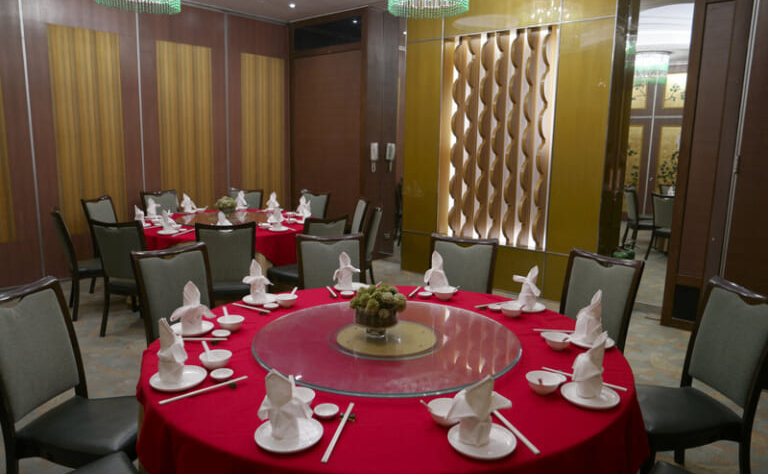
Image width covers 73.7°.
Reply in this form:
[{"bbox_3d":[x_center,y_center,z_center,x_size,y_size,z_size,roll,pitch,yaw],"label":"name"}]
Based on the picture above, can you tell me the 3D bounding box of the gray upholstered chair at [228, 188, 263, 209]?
[{"bbox_3d":[-1.922,-0.146,6.946,0.470,0.930,0.580,1,9,-4],"label":"gray upholstered chair"}]

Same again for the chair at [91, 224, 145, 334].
[{"bbox_3d":[-1.972,0.295,4.222,0.470,0.930,0.580,3,9,10],"label":"chair"}]

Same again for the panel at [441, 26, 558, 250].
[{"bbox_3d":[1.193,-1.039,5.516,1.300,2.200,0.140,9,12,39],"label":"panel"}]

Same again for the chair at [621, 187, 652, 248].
[{"bbox_3d":[4.477,-0.319,8.863,0.580,0.930,0.470,0,9,-6],"label":"chair"}]

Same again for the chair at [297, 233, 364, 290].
[{"bbox_3d":[-0.297,0.496,3.284,0.460,0.960,0.580,-2,10,-15],"label":"chair"}]

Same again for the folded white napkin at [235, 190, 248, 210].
[{"bbox_3d":[-1.787,-0.436,6.422,0.150,0.205,0.110,0,9,-5],"label":"folded white napkin"}]

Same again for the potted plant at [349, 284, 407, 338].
[{"bbox_3d":[-0.026,0.281,1.944,0.210,0.200,0.210,1,10,0],"label":"potted plant"}]

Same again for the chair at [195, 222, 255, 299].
[{"bbox_3d":[-1.297,0.308,4.234,0.470,0.930,0.580,-2,10,-18],"label":"chair"}]

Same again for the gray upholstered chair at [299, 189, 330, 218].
[{"bbox_3d":[-1.055,-0.071,6.706,0.460,0.960,0.580,6,10,28],"label":"gray upholstered chair"}]

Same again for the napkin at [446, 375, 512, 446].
[{"bbox_3d":[0.247,0.433,1.341,0.150,0.185,0.110,-2,10,-18],"label":"napkin"}]

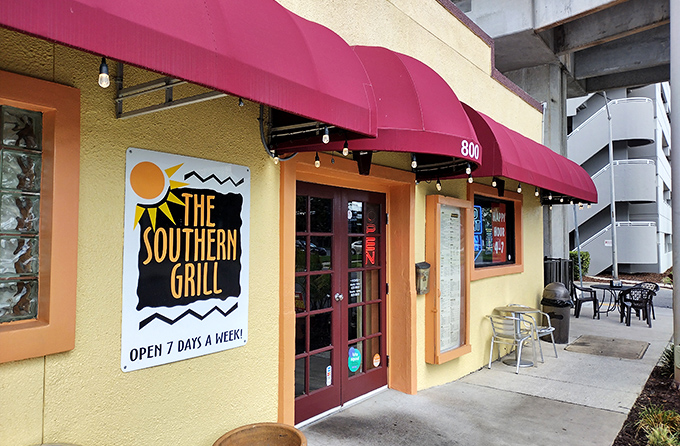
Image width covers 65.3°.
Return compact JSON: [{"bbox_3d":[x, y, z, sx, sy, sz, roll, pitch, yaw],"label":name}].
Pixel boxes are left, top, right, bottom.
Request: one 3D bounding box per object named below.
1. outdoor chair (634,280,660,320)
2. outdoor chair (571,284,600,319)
[{"bbox_3d":[6.830,1.740,11.919,0.580,0.810,0.570,1,-2,-16],"label":"outdoor chair"},{"bbox_3d":[5.580,1.755,12.094,0.570,0.800,0.580,-1,-2,22],"label":"outdoor chair"}]

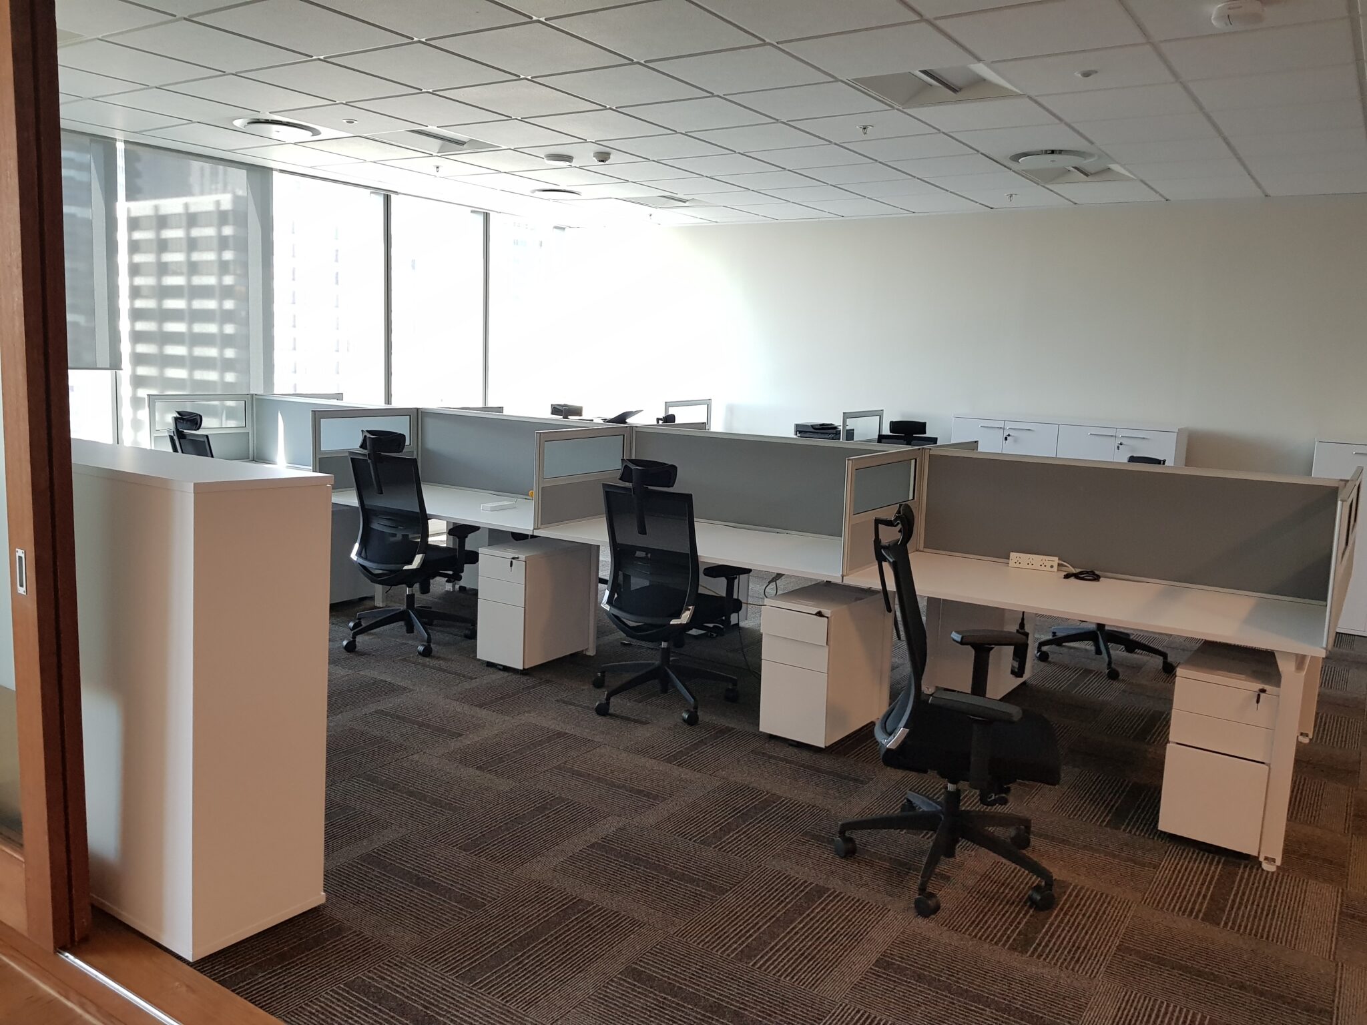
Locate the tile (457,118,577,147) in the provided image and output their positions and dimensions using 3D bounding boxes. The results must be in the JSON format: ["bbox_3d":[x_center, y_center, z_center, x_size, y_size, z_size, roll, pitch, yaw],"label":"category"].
[{"bbox_3d":[-0.938,-2.092,5.655,0.590,0.020,0.590,8,11,33],"label":"tile"}]

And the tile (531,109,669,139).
[{"bbox_3d":[-0.427,-1.986,5.275,0.600,0.020,0.600,8,10,34],"label":"tile"}]

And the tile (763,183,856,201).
[{"bbox_3d":[0.885,-2.277,7.283,0.590,0.020,0.590,8,10,33],"label":"tile"}]

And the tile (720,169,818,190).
[{"bbox_3d":[0.557,-2.185,6.725,0.600,0.020,0.600,8,11,33],"label":"tile"}]

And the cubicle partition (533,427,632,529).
[{"bbox_3d":[-0.478,-0.185,5.038,0.035,0.465,0.733,8,10,32],"label":"cubicle partition"}]

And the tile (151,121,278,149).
[{"bbox_3d":[-2.808,-2.262,6.141,0.600,0.020,0.600,8,10,33],"label":"tile"}]

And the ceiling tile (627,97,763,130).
[{"bbox_3d":[0.068,-1.940,4.988,0.595,0.020,0.595,8,11,33],"label":"ceiling tile"}]

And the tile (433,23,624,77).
[{"bbox_3d":[-0.595,-1.812,3.996,0.595,0.020,0.595,8,11,33],"label":"tile"}]

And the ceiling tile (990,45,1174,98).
[{"bbox_3d":[1.546,-1.695,3.953,0.600,0.020,0.600,8,10,34],"label":"ceiling tile"}]

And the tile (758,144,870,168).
[{"bbox_3d":[0.722,-2.050,5.912,0.600,0.020,0.600,8,11,33],"label":"tile"}]

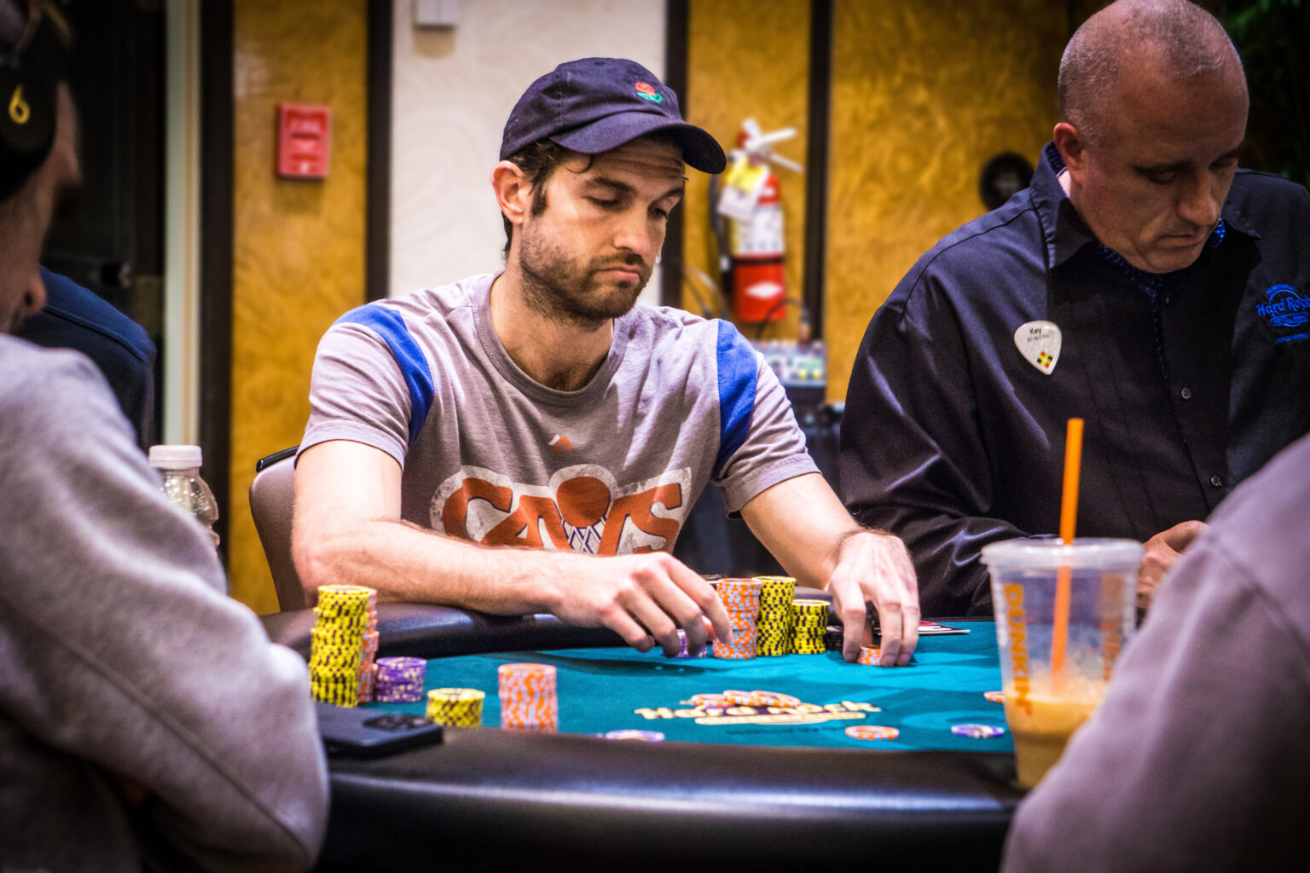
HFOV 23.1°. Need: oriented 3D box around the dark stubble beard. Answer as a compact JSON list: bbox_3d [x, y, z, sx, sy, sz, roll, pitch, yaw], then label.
[{"bbox_3d":[-0.060,-0.161,3.160,0.132,0.110,0.100,-2,16,-42],"label":"dark stubble beard"}]

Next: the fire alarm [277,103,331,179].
[{"bbox_3d":[-0.679,-0.573,6.200,0.102,0.140,0.040,0,4,-16],"label":"fire alarm"}]

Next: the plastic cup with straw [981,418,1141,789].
[{"bbox_3d":[0.258,0.107,2.030,0.101,0.236,0.101,1,4,0],"label":"plastic cup with straw"}]

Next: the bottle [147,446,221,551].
[{"bbox_3d":[-0.377,0.108,2.507,0.072,0.200,0.072,1,4,-10],"label":"bottle"}]

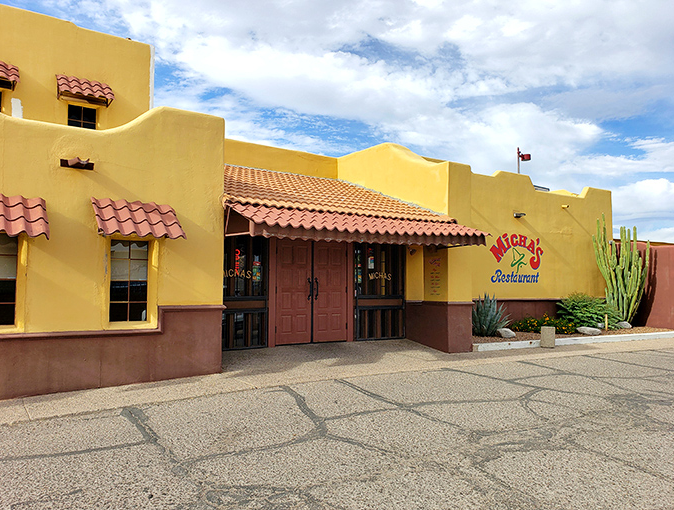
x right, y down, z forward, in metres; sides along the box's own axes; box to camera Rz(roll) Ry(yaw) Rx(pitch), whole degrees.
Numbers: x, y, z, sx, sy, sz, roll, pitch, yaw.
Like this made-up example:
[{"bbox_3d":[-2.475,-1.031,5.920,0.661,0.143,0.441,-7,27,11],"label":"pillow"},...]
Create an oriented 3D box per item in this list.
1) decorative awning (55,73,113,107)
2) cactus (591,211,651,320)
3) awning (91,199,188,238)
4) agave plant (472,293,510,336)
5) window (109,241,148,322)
[{"bbox_3d":[-5.485,-3.590,11.179,1.131,0.535,0.485,3,-4,-34],"label":"decorative awning"},{"bbox_3d":[9.271,0.441,16.700,1.700,3.400,1.400,3,-4,-34],"label":"cactus"},{"bbox_3d":[-2.925,-0.528,7.616,1.212,0.576,0.505,3,-4,-34],"label":"awning"},{"bbox_3d":[3.919,1.563,13.300,1.150,1.100,1.150,3,-4,-34],"label":"agave plant"},{"bbox_3d":[-3.214,0.409,7.935,0.556,1.262,0.091,3,-4,-34],"label":"window"}]

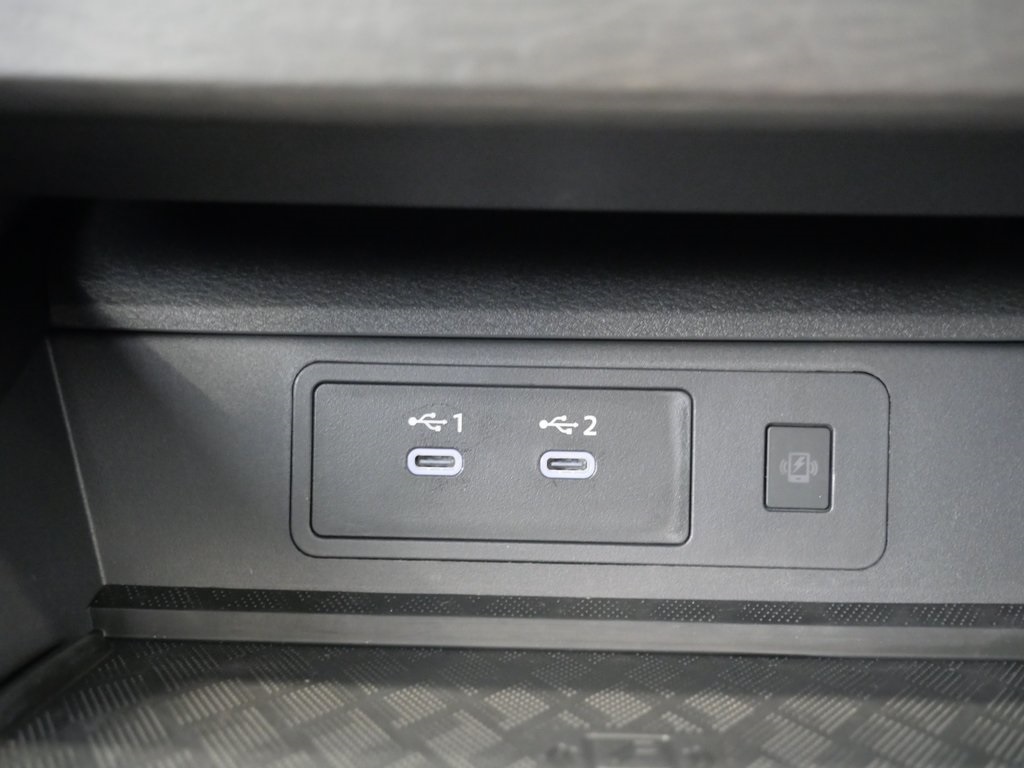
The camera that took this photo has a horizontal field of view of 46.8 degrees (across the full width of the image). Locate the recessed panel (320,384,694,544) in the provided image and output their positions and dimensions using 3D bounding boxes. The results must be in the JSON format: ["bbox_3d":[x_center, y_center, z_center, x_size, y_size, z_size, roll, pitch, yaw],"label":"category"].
[{"bbox_3d":[-0.002,0.017,0.253,0.081,0.033,0.006,1,0,1],"label":"recessed panel"}]

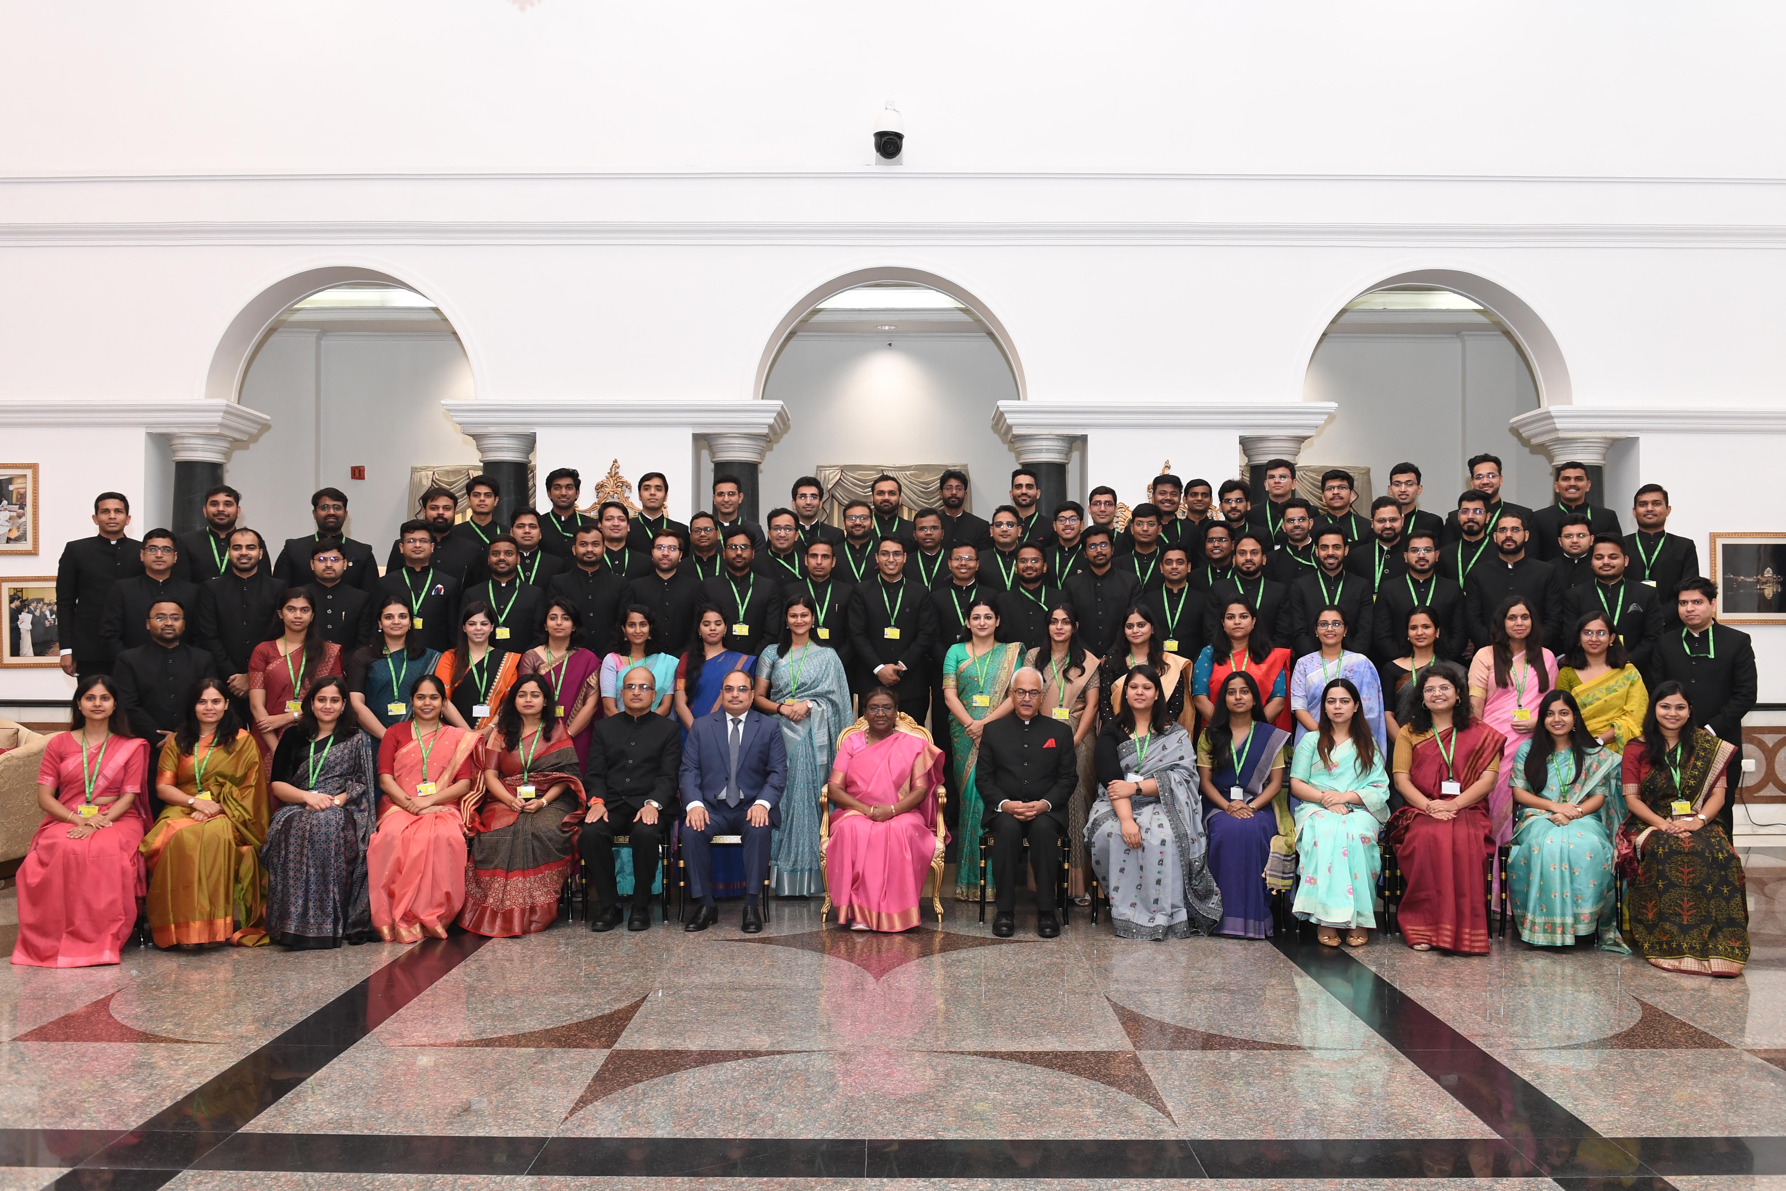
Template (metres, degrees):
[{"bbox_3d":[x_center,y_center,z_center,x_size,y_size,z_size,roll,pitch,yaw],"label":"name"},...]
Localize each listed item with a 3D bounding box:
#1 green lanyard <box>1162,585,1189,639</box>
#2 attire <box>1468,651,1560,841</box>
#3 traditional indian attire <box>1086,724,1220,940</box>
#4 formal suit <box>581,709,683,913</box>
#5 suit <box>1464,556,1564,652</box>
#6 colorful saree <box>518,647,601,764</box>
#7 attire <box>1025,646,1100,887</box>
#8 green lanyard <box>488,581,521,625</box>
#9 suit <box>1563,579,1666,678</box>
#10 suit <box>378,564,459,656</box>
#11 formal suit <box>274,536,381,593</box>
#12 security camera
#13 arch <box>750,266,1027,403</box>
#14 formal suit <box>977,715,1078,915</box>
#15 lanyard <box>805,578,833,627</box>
[{"bbox_3d":[1.627,0.095,7.996,0.160,0.310,0.120,0,-1,6],"label":"green lanyard"},{"bbox_3d":[3.168,0.934,7.078,0.470,1.360,0.330,0,-2,18],"label":"attire"},{"bbox_3d":[1.271,1.134,6.837,0.620,0.975,0.680,0,-1,5],"label":"traditional indian attire"},{"bbox_3d":[-1.301,1.067,6.944,0.510,0.980,0.660,0,-2,-3],"label":"formal suit"},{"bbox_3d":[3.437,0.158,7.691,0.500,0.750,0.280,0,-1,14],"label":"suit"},{"bbox_3d":[-1.797,0.946,7.481,0.470,1.340,0.360,0,-1,-12],"label":"colorful saree"},{"bbox_3d":[0.909,0.943,7.527,0.450,1.325,0.360,0,-2,3],"label":"attire"},{"bbox_3d":[-2.196,0.044,7.847,0.175,0.270,0.120,0,-1,-10],"label":"green lanyard"},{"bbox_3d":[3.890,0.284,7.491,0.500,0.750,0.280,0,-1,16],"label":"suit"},{"bbox_3d":[-2.629,0.597,7.687,0.500,1.530,0.310,1,-2,-16],"label":"suit"},{"bbox_3d":[-3.296,0.396,8.092,0.590,1.510,0.330,1,-2,-18],"label":"formal suit"},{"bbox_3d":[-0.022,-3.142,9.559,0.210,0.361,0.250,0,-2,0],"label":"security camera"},{"bbox_3d":[-0.023,-1.829,10.053,1.920,0.958,0.450,0,-2,0],"label":"arch"},{"bbox_3d":[0.673,1.073,6.945,0.510,0.960,0.660,0,-1,5],"label":"formal suit"},{"bbox_3d":[-0.415,0.038,7.872,0.165,0.290,0.110,0,-2,0],"label":"lanyard"}]

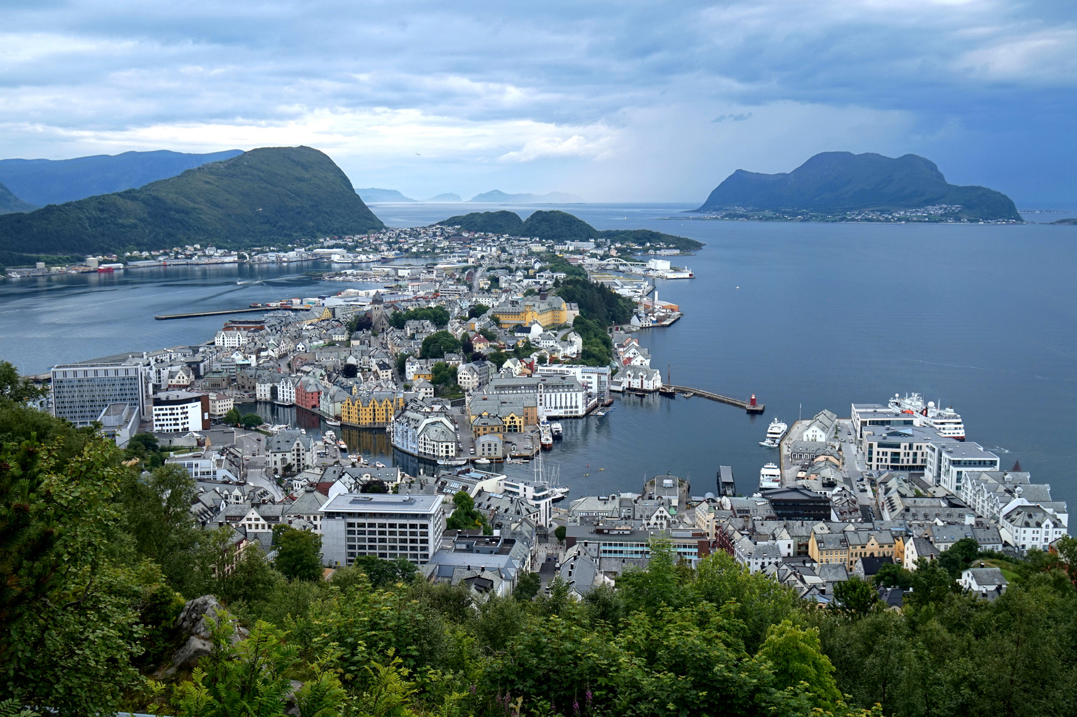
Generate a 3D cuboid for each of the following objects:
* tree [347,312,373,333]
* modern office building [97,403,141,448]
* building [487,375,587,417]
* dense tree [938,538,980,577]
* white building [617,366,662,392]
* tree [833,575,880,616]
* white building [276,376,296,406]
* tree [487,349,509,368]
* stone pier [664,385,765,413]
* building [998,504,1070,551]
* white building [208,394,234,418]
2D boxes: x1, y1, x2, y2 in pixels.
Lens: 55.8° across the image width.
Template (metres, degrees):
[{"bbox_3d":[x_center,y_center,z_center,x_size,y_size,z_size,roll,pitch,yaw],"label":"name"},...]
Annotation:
[{"bbox_3d":[-179.430,-35.480,1021.970,24.000,17.000,18.000,0,9,0],"label":"tree"},{"bbox_3d":[-258.260,39.020,623.630,20.000,14.000,64.000,-3,9,-16],"label":"modern office building"},{"bbox_3d":[-2.700,25.200,693.000,67.000,24.500,23.000,-1,9,-4],"label":"building"},{"bbox_3d":[142.000,66.870,344.780,12.500,13.000,12.000,0,9,0],"label":"dense tree"},{"bbox_3d":[79.960,15.420,784.750,25.000,16.000,15.000,5,10,27],"label":"white building"},{"bbox_3d":[93.800,70.480,299.790,12.300,13.000,11.800,0,9,0],"label":"tree"},{"bbox_3d":[-177.370,22.180,737.450,18.000,17.500,13.000,6,11,35],"label":"white building"},{"bbox_3d":[-29.500,0.040,749.310,15.000,14.500,14.000,0,9,0],"label":"tree"},{"bbox_3d":[128.030,28.730,748.770,11.000,5.000,97.000,-7,11,-37],"label":"stone pier"},{"bbox_3d":[205.810,70.210,422.780,20.500,16.500,14.000,1,9,5],"label":"building"},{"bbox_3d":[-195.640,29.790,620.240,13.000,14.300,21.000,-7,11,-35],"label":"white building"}]

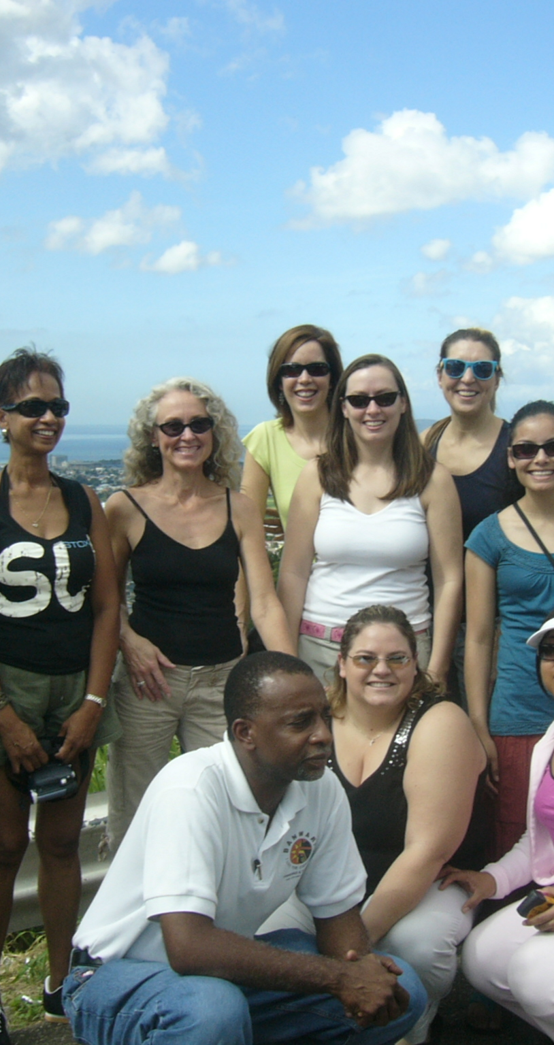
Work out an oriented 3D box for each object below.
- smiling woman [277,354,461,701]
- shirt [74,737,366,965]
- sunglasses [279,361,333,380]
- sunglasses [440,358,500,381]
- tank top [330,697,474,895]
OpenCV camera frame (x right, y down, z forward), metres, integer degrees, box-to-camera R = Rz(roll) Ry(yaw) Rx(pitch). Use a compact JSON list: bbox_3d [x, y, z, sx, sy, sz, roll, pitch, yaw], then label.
[{"bbox_3d":[0.241,0.408,3.623,0.470,1.670,0.290,0,4,0],"label":"smiling woman"},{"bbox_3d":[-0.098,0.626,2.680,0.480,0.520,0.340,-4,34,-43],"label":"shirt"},{"bbox_3d":[0.077,-0.405,3.740,0.140,0.045,0.140,0,4,0],"label":"sunglasses"},{"bbox_3d":[0.505,-0.399,3.690,0.145,0.050,0.145,0,4,6],"label":"sunglasses"},{"bbox_3d":[0.254,0.609,3.000,0.380,0.520,0.280,1,13,18],"label":"tank top"}]

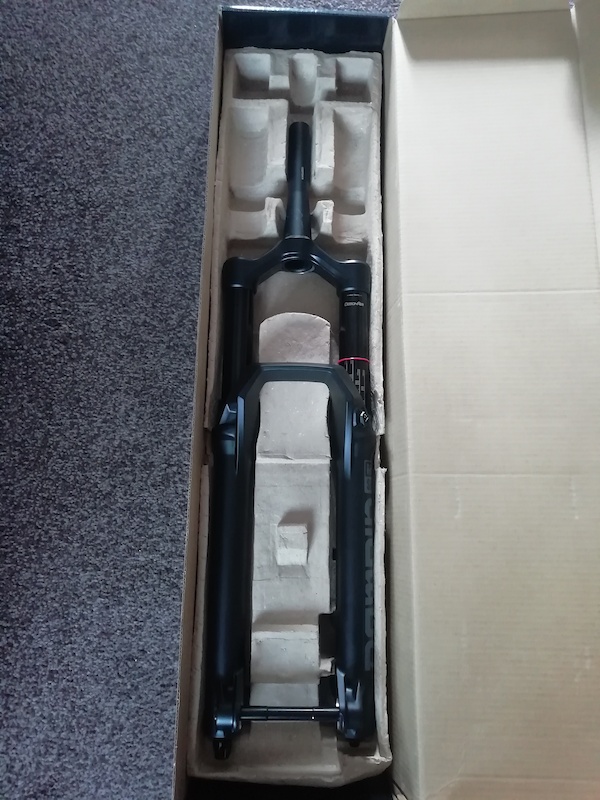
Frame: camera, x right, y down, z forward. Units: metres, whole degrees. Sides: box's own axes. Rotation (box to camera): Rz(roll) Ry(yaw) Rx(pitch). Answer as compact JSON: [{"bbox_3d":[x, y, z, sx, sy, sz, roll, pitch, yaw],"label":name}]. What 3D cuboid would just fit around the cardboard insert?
[{"bbox_3d":[-0.005,-0.028,0.787,0.222,0.087,0.925,1,78,-1],"label":"cardboard insert"}]

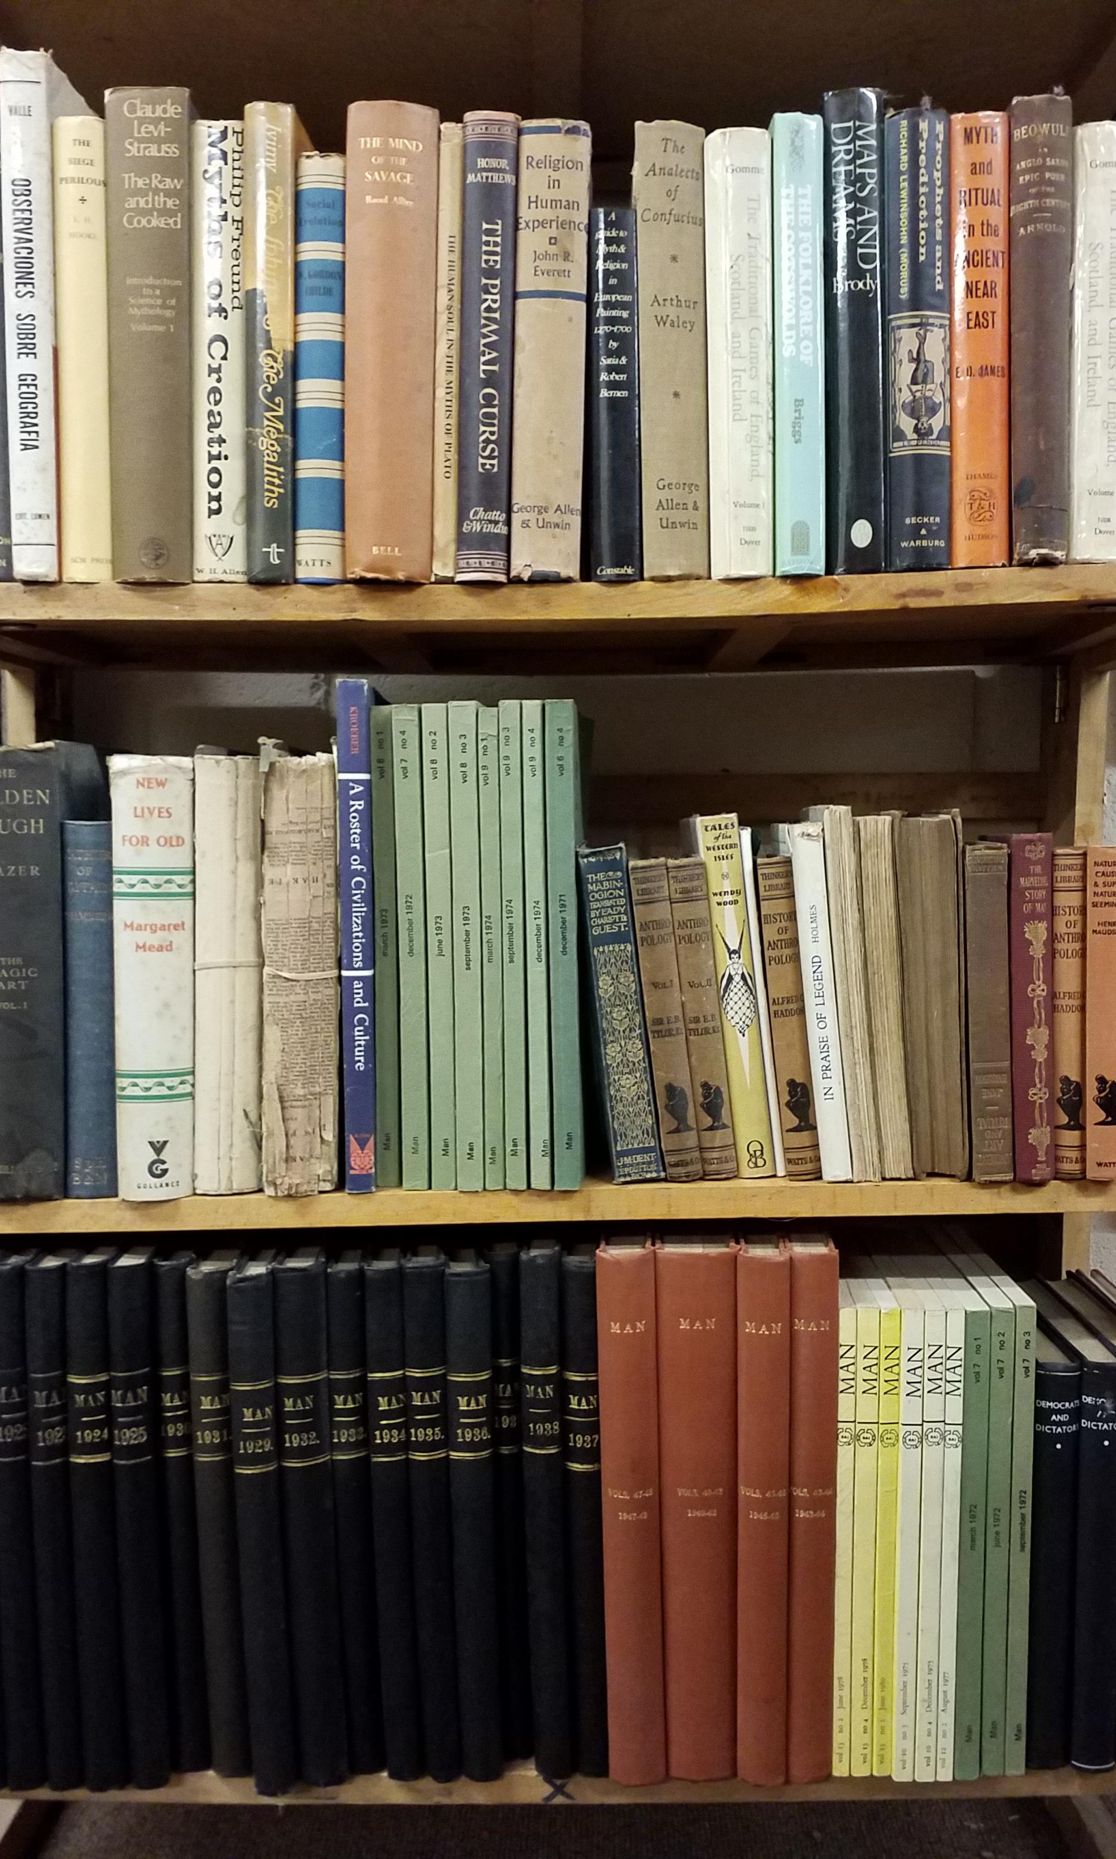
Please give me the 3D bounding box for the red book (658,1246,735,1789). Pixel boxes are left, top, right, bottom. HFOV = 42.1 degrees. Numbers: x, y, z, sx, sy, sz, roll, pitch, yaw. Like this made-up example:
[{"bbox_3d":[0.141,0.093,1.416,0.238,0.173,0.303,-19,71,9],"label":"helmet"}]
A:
[{"bbox_3d":[0.072,0.293,0.840,0.039,0.281,0.205,-1,4,0],"label":"red book"}]

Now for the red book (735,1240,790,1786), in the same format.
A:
[{"bbox_3d":[0.107,0.295,0.846,0.026,0.284,0.205,0,4,1],"label":"red book"}]

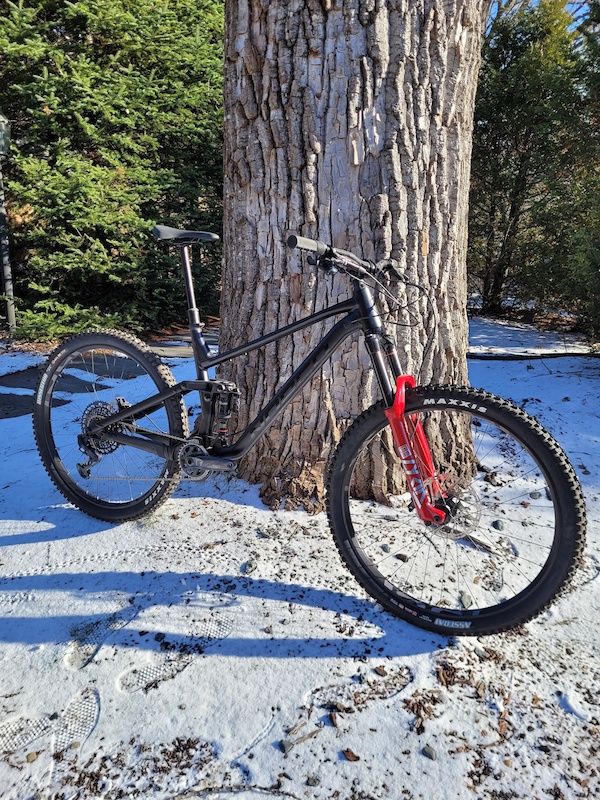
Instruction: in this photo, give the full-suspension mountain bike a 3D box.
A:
[{"bbox_3d":[-0.139,0.029,1.993,2.048,1.125,0.790,11,11,24],"label":"full-suspension mountain bike"}]

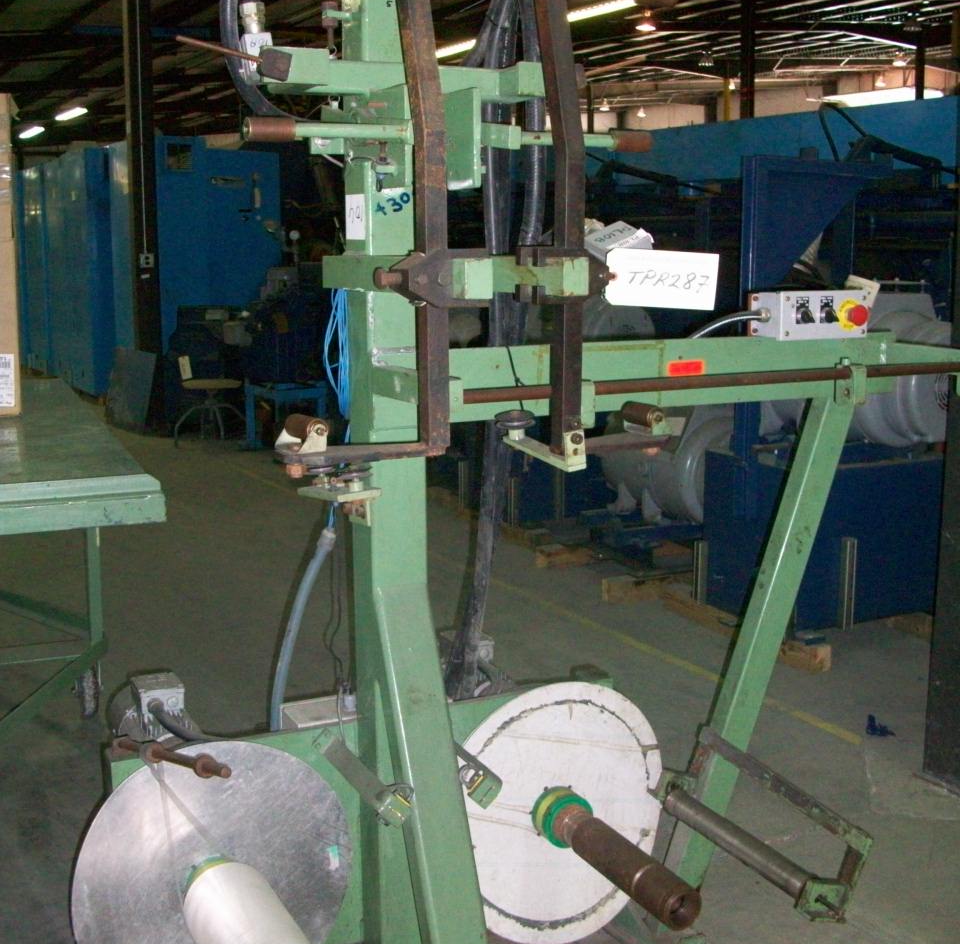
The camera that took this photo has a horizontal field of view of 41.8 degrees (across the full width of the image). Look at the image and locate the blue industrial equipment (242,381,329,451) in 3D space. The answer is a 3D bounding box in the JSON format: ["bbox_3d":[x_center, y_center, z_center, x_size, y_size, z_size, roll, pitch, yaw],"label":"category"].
[{"bbox_3d":[-1.362,-0.398,8.850,0.580,0.480,0.500,-5,10,-25],"label":"blue industrial equipment"}]

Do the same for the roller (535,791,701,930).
[{"bbox_3d":[0.242,0.692,2.244,0.102,0.102,0.415,-5,12,-28],"label":"roller"}]

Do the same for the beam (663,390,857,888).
[{"bbox_3d":[0.545,0.388,2.520,0.076,1.150,0.051,17,1,-27],"label":"beam"}]

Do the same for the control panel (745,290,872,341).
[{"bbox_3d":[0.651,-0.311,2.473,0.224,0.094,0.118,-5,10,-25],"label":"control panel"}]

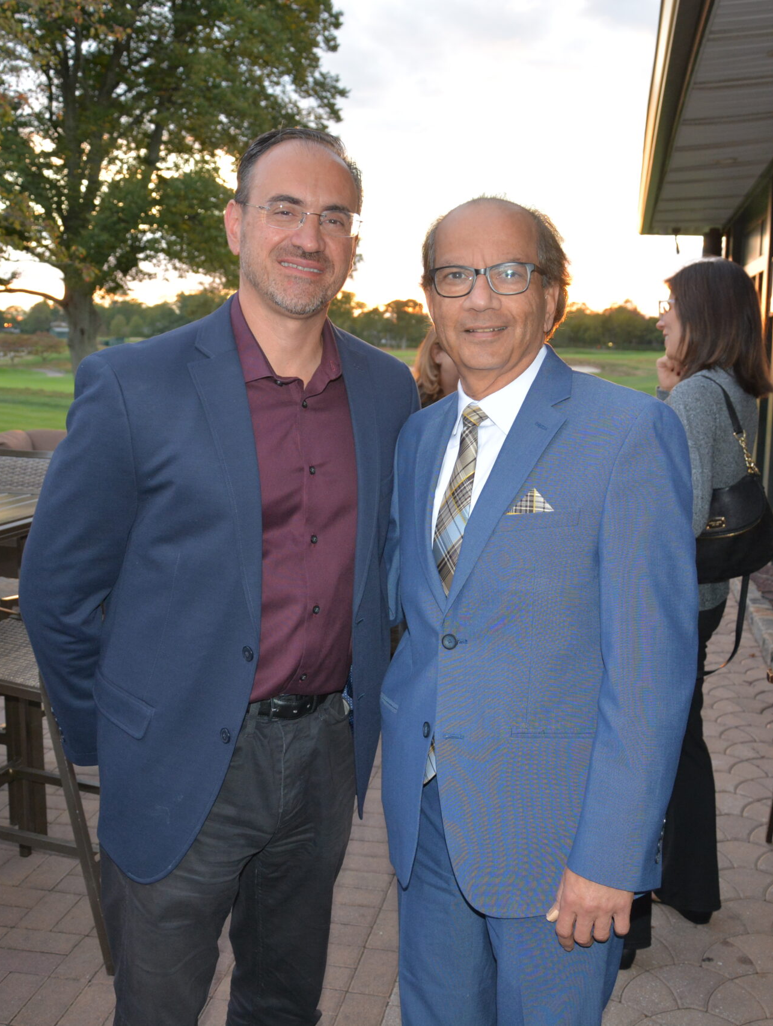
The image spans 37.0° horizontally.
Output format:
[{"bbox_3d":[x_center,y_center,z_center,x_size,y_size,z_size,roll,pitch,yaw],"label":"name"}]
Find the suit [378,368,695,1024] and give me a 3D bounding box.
[{"bbox_3d":[0.195,0.515,1.660,0.520,1.450,0.330,6,10,31],"label":"suit"}]

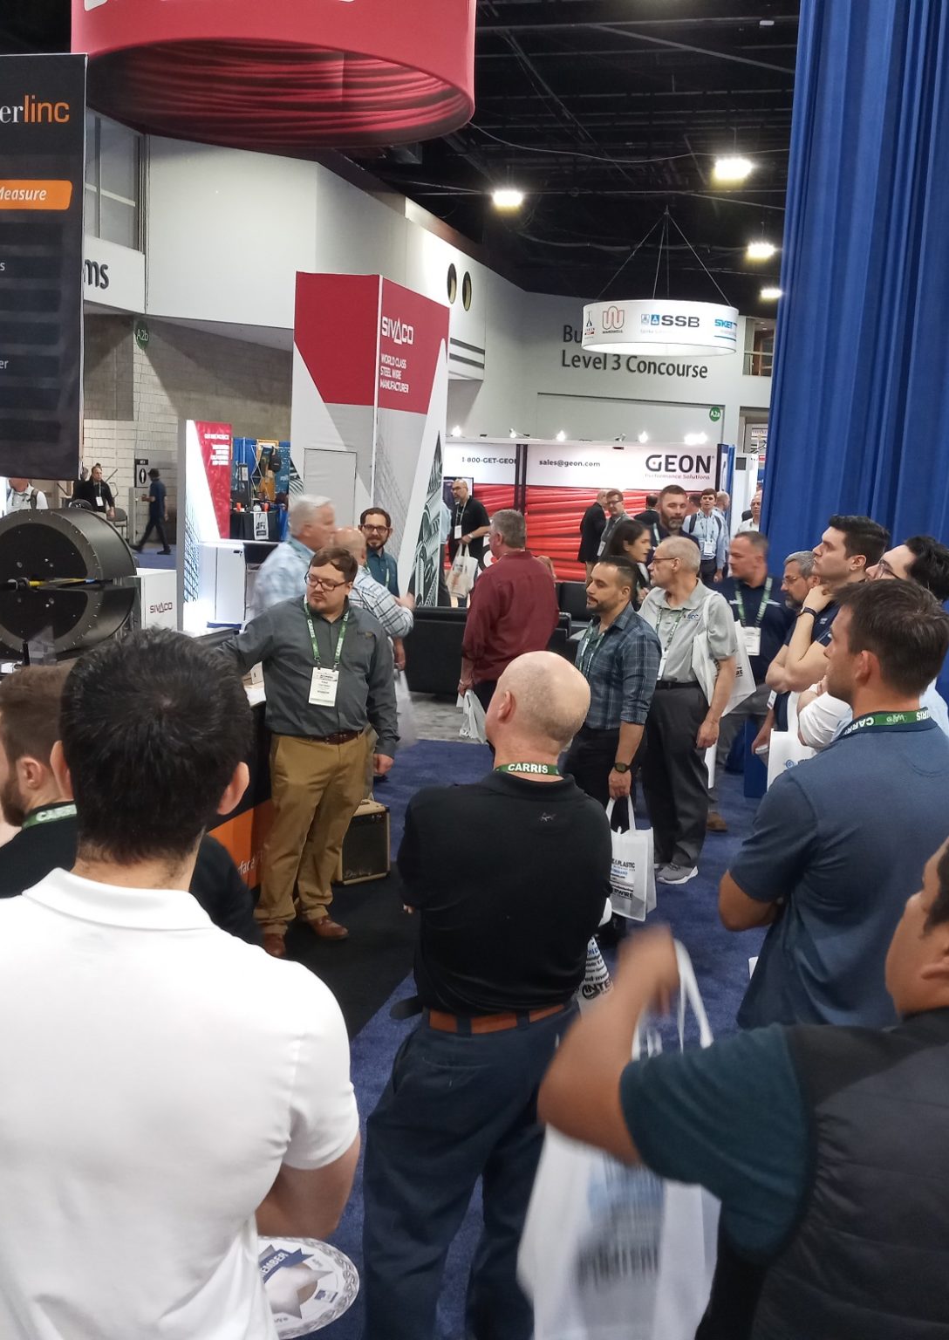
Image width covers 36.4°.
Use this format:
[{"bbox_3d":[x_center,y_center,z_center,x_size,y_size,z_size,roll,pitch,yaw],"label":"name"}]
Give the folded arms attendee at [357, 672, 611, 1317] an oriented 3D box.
[{"bbox_3d":[0.034,0.794,2.825,0.480,1.680,0.400,1,8,-10],"label":"folded arms attendee"}]

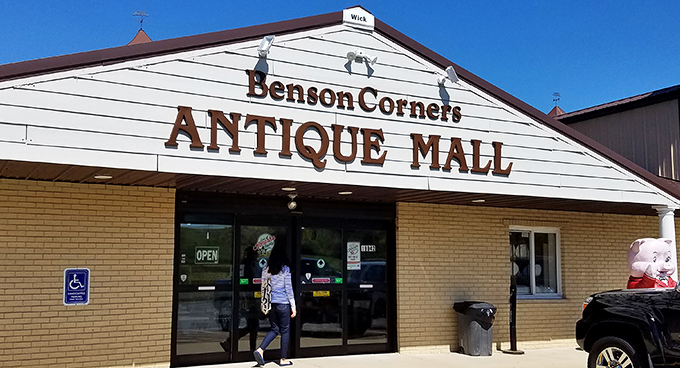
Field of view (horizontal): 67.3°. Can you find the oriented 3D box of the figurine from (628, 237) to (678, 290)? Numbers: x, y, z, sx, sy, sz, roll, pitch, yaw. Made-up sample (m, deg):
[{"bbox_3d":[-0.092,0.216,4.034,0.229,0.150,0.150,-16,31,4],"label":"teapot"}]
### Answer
[{"bbox_3d":[4.532,1.723,7.409,0.600,1.830,0.550,2,-7,-11],"label":"figurine"}]

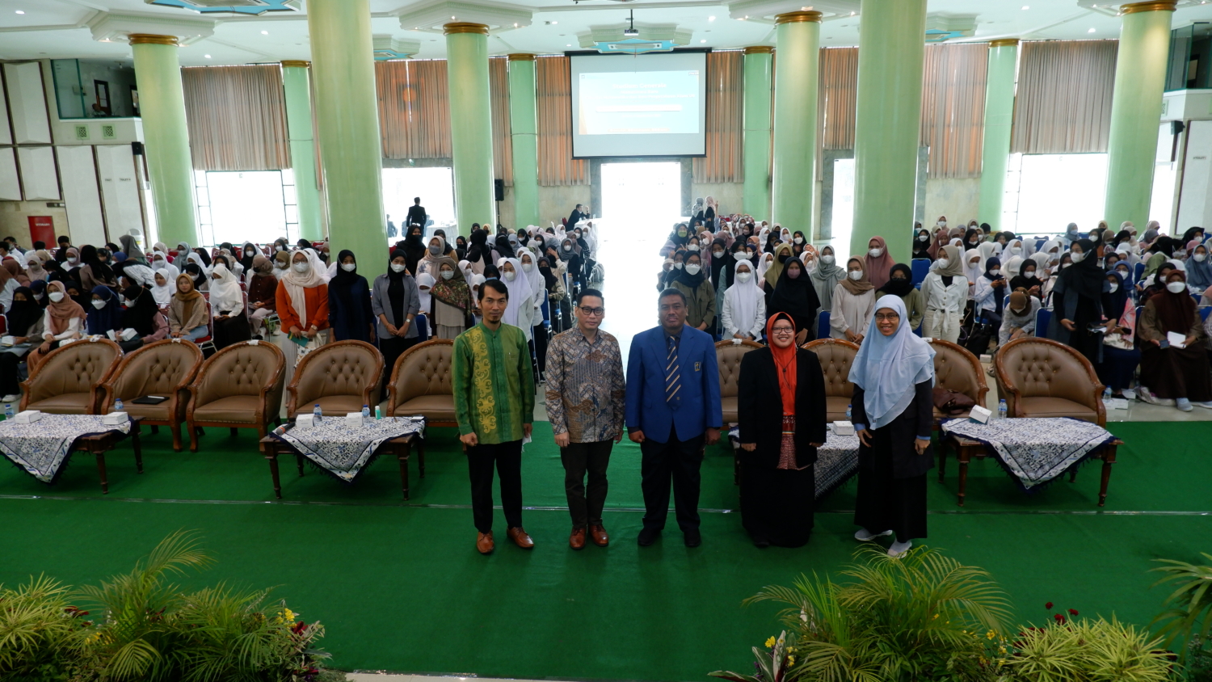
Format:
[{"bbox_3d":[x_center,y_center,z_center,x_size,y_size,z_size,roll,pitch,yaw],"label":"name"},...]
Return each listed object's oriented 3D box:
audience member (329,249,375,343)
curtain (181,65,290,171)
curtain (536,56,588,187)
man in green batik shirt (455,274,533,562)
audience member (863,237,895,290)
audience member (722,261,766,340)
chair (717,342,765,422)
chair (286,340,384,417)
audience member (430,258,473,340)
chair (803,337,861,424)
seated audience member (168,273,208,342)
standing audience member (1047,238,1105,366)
[{"bbox_3d":[-2.673,-0.135,7.772,0.480,1.610,0.320,-3,13,-7],"label":"audience member"},{"bbox_3d":[-13.239,-7.986,26.508,3.639,3.617,0.200,0,11,4],"label":"curtain"},{"bbox_3d":[-1.467,-7.313,24.790,1.730,4.120,0.160,0,13,4],"label":"curtain"},{"bbox_3d":[-0.675,0.464,4.697,0.530,1.738,0.340,-2,13,-6],"label":"man in green batik shirt"},{"bbox_3d":[3.182,-0.428,8.758,0.460,1.610,0.300,1,11,9],"label":"audience member"},{"bbox_3d":[1.444,-0.085,7.770,0.450,1.530,0.300,0,11,6],"label":"audience member"},{"bbox_3d":[1.153,0.474,6.496,0.770,0.850,0.720,0,13,3],"label":"chair"},{"bbox_3d":[-2.363,0.483,6.745,0.770,0.850,0.720,0,13,5],"label":"chair"},{"bbox_3d":[-1.660,-0.116,8.054,0.470,1.570,0.300,-1,11,1],"label":"audience member"},{"bbox_3d":[2.007,0.466,6.441,0.760,0.870,0.680,0,13,3],"label":"chair"},{"bbox_3d":[-4.912,-0.114,8.563,0.500,1.295,0.750,-1,13,-1],"label":"seated audience member"},{"bbox_3d":[4.875,-0.236,7.711,0.540,1.640,0.320,1,12,12],"label":"standing audience member"}]

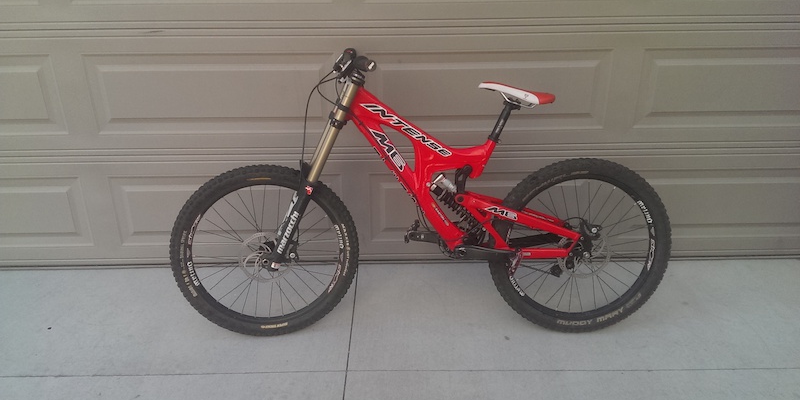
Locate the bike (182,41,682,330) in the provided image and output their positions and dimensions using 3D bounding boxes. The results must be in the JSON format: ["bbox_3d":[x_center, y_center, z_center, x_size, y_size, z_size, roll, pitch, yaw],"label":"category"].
[{"bbox_3d":[0.089,0.001,2.172,1.840,1.060,0.750,-1,14,0],"label":"bike"}]

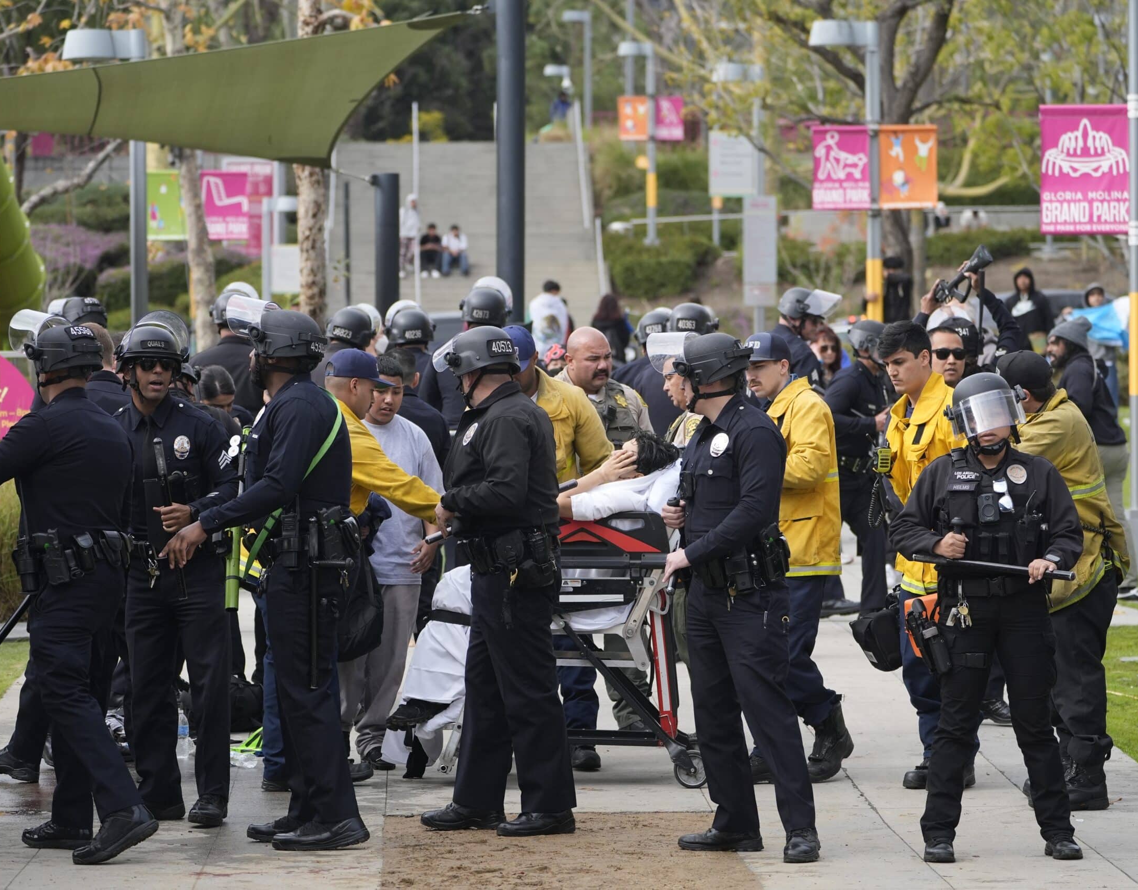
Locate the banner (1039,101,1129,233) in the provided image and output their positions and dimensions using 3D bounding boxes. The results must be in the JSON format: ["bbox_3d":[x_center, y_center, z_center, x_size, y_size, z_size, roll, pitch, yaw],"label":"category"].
[{"bbox_3d":[3.687,-1.967,38.700,0.640,0.930,0.030,0,1,0],"label":"banner"}]

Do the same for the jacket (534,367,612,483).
[{"bbox_3d":[-0.040,0.056,21.700,0.600,0.800,0.450,1,1,37],"label":"jacket"}]

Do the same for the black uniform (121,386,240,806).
[{"bbox_3d":[-1.458,0.590,20.100,0.500,1.560,0.360,0,1,23],"label":"black uniform"}]

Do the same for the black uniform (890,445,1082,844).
[{"bbox_3d":[1.439,0.686,18.650,0.640,1.375,0.420,0,1,-2],"label":"black uniform"}]

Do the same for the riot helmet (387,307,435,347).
[{"bbox_3d":[-0.855,-0.637,29.300,0.260,0.215,0.290,0,1,-12],"label":"riot helmet"}]

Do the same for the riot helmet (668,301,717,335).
[{"bbox_3d":[0.628,-0.611,27.500,0.270,0.240,0.320,0,1,16],"label":"riot helmet"}]

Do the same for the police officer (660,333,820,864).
[{"bbox_3d":[0.594,0.535,19.100,0.480,1.850,0.540,-1,1,-30],"label":"police officer"}]

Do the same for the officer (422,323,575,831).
[{"bbox_3d":[-0.258,0.495,19.700,0.540,1.850,0.540,0,1,-12],"label":"officer"}]

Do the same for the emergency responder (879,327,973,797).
[{"bbox_3d":[1.400,0.433,21.100,0.550,1.830,0.460,1,1,34],"label":"emergency responder"}]

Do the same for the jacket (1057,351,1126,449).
[{"bbox_3d":[3.342,-0.285,34.800,0.480,0.660,0.500,0,1,3],"label":"jacket"}]

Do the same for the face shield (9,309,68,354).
[{"bbox_3d":[-1.854,-0.397,19.000,0.180,0.170,0.250,1,1,35],"label":"face shield"}]

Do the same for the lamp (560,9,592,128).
[{"bbox_3d":[0.199,-9.072,138.000,0.760,4.000,0.320,0,1,0],"label":"lamp"}]

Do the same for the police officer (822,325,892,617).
[{"bbox_3d":[1.716,0.158,32.100,0.430,1.780,0.500,1,1,29],"label":"police officer"}]

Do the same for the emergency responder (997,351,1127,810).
[{"bbox_3d":[1.852,0.513,20.650,0.550,1.750,0.530,0,1,18],"label":"emergency responder"}]

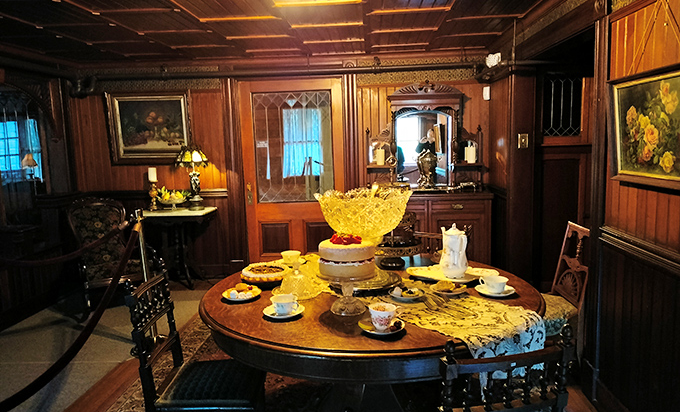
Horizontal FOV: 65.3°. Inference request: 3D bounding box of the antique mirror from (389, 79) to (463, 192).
[{"bbox_3d":[0.793,-0.664,4.936,0.710,1.000,0.180,-1,7,4],"label":"antique mirror"}]

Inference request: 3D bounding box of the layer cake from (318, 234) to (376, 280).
[{"bbox_3d":[0.029,0.190,2.065,0.219,0.152,0.219,-1,7,4],"label":"layer cake"}]

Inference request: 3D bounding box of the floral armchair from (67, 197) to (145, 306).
[{"bbox_3d":[-2.112,0.444,4.794,0.600,0.970,0.680,-8,9,-39],"label":"floral armchair"}]

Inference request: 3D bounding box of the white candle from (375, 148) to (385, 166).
[{"bbox_3d":[0.368,-0.448,4.870,0.075,0.150,0.075,-1,7,3],"label":"white candle"}]

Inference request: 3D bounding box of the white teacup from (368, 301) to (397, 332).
[{"bbox_3d":[0.151,0.391,1.856,0.104,0.073,0.093,-3,7,-7],"label":"white teacup"}]

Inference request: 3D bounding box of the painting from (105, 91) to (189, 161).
[{"bbox_3d":[-1.858,-0.755,5.133,0.775,0.680,0.080,-1,14,4],"label":"painting"}]

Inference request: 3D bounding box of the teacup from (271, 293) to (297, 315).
[{"bbox_3d":[-0.195,0.361,1.924,0.122,0.055,0.100,5,10,41],"label":"teacup"}]

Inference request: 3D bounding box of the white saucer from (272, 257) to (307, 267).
[{"bbox_3d":[-0.264,0.295,2.781,0.170,0.023,0.170,-2,7,0],"label":"white saucer"}]

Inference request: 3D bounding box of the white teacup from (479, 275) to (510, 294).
[{"bbox_3d":[0.615,0.314,2.115,0.117,0.054,0.095,-2,7,1],"label":"white teacup"}]

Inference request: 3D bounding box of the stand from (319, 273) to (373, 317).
[{"bbox_3d":[0.035,0.316,1.959,0.224,0.140,0.224,-1,7,4],"label":"stand"}]

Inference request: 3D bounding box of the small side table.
[{"bbox_3d":[-1.511,0.417,5.087,0.585,0.728,0.475,-1,7,4],"label":"small side table"}]

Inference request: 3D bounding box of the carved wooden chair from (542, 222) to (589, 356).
[{"bbox_3d":[1.188,0.573,3.222,0.490,0.910,0.410,-2,7,1],"label":"carved wooden chair"}]

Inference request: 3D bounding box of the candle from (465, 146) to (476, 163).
[{"bbox_3d":[1.198,-0.464,4.835,0.093,0.146,0.093,-1,7,4],"label":"candle"}]

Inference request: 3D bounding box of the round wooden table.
[{"bbox_3d":[0.136,0.719,2.296,1.385,0.750,1.385,-1,7,4],"label":"round wooden table"}]

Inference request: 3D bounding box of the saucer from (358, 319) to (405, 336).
[{"bbox_3d":[0.147,0.425,1.868,0.163,0.022,0.163,-1,7,4],"label":"saucer"}]

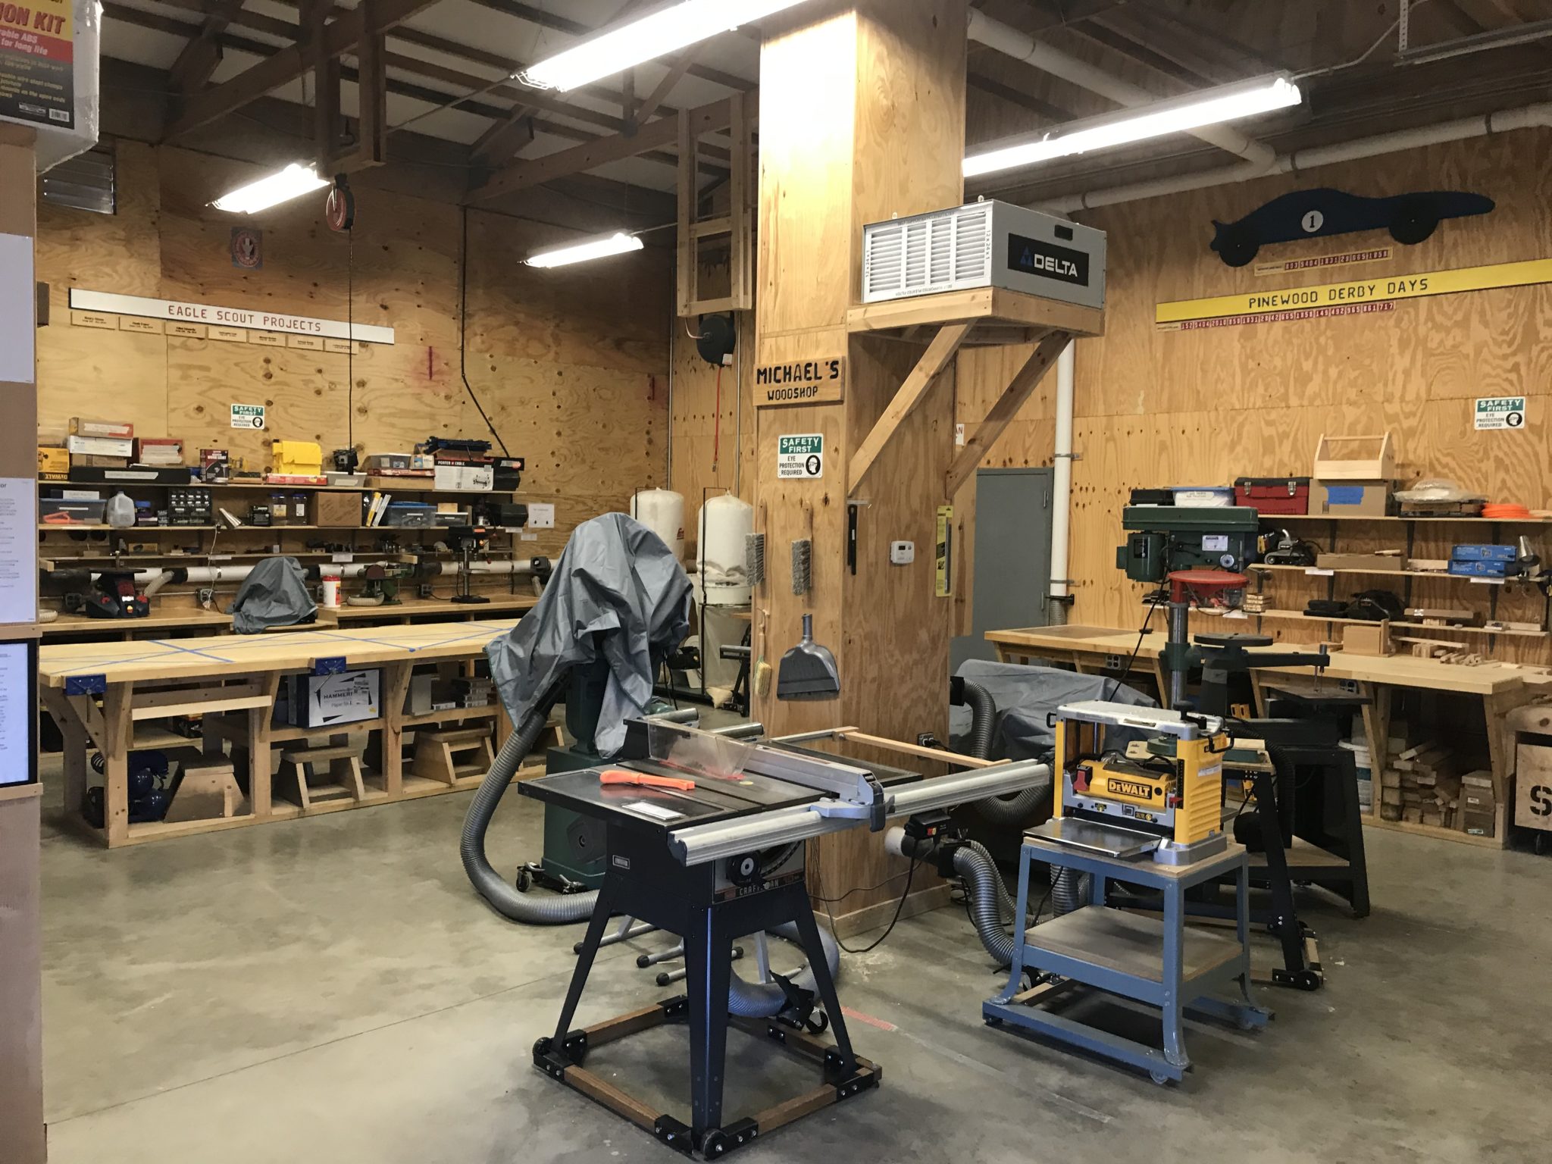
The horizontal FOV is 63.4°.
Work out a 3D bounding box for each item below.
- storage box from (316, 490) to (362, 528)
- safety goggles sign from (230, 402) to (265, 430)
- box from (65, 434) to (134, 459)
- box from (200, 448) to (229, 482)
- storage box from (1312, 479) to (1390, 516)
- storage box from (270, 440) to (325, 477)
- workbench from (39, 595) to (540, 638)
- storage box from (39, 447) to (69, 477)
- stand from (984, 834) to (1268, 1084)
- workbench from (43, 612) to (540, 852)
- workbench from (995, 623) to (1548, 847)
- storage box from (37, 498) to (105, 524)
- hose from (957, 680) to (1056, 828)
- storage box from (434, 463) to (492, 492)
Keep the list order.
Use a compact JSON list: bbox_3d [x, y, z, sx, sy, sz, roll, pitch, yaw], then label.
[{"bbox_3d":[-3.529,-0.576,10.001,0.360,0.269,0.270,-2,5,-44],"label":"storage box"},{"bbox_3d":[-4.100,-1.280,9.758,0.254,0.178,0.010,-2,5,-44],"label":"safety goggles sign"},{"bbox_3d":[-4.780,-0.949,8.844,0.400,0.118,0.180,-2,5,-44],"label":"box"},{"bbox_3d":[-4.186,-0.854,9.362,0.163,0.250,0.110,-2,5,-44],"label":"box"},{"bbox_3d":[3.519,-0.509,7.632,0.210,0.221,0.450,-2,5,-44],"label":"storage box"},{"bbox_3d":[-3.753,-0.968,9.838,0.315,0.265,0.170,-2,5,-44],"label":"storage box"},{"bbox_3d":[-3.696,0.656,9.822,4.300,0.910,0.690,-2,5,-44],"label":"workbench"},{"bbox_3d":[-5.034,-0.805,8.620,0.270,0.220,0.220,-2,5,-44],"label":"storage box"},{"bbox_3d":[1.220,1.192,4.247,0.690,0.630,0.690,-2,5,-44],"label":"stand"},{"bbox_3d":[-2.473,0.803,7.518,3.650,0.910,1.280,-2,5,-44],"label":"workbench"},{"bbox_3d":[2.897,0.877,7.933,0.950,0.910,3.200,-2,5,-44],"label":"workbench"},{"bbox_3d":[-4.950,-0.487,8.776,0.420,0.175,0.290,-2,5,-44],"label":"storage box"},{"bbox_3d":[0.963,0.725,5.316,0.180,0.600,0.480,-2,5,-44],"label":"hose"},{"bbox_3d":[-2.765,-0.917,10.871,0.560,0.250,0.270,-2,5,-44],"label":"storage box"}]

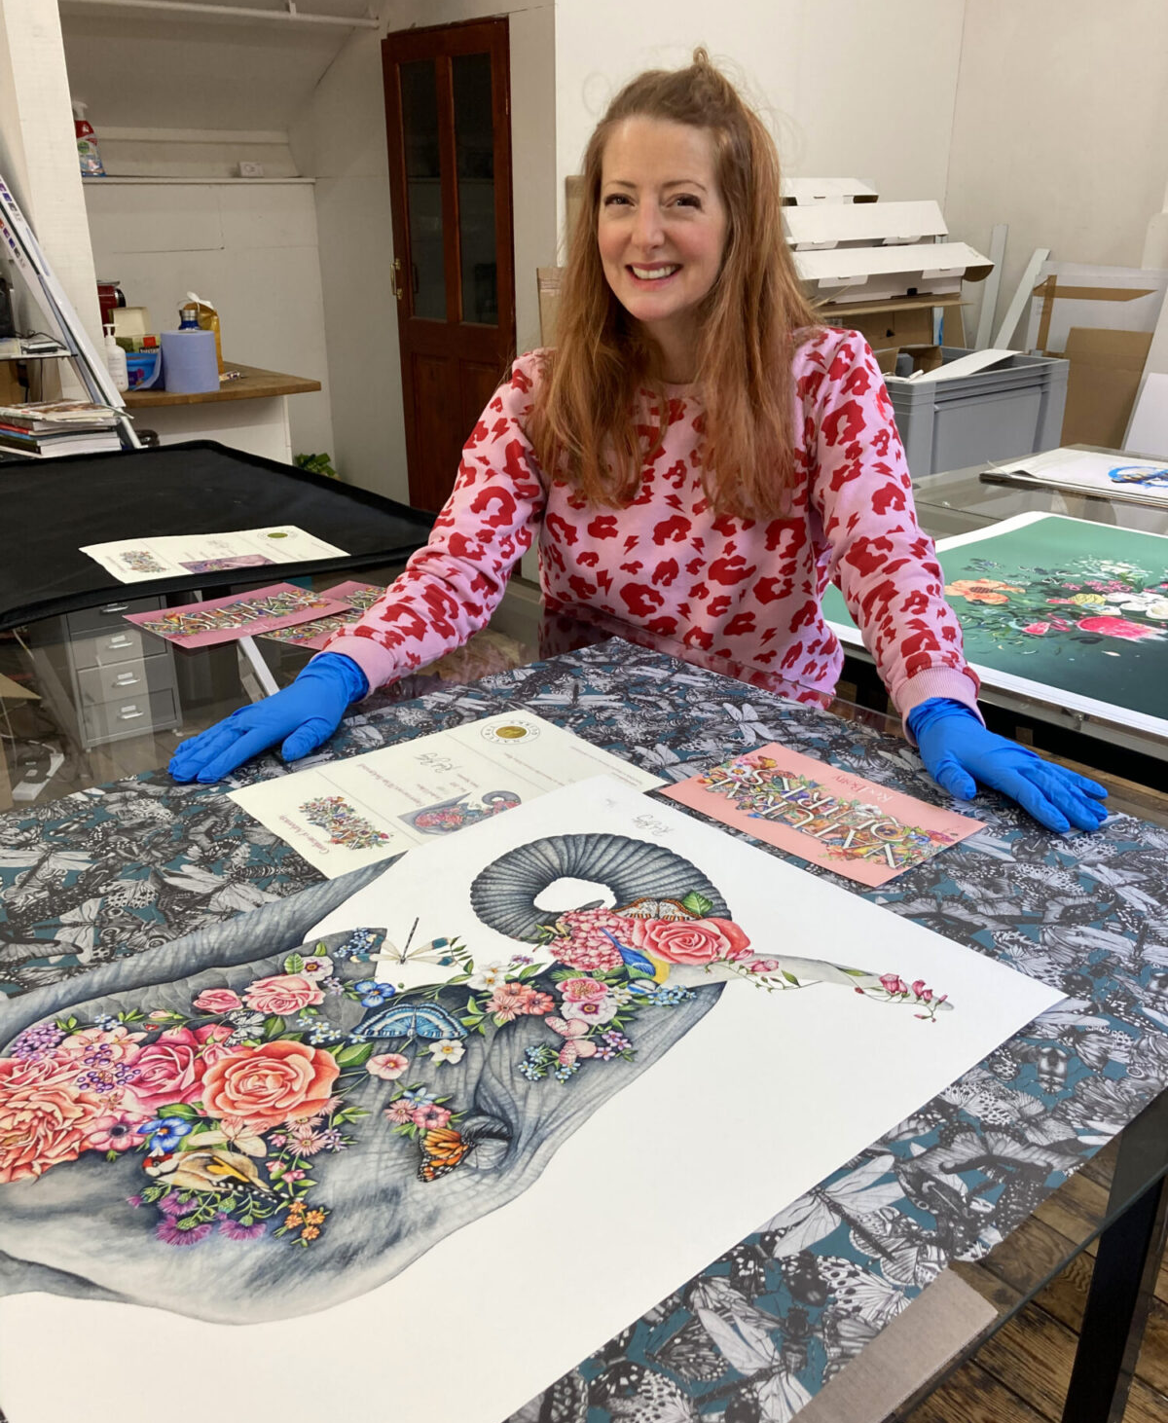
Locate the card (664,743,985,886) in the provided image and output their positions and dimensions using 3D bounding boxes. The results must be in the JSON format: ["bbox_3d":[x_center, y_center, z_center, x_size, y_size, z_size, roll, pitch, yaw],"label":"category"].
[{"bbox_3d":[0.187,0.076,1.002,0.148,0.002,0.211,-19,28,-38],"label":"card"}]

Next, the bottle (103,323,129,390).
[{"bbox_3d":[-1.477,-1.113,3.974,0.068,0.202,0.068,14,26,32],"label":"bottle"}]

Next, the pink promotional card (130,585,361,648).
[{"bbox_3d":[-0.405,-0.117,1.485,0.210,0.002,0.149,-20,29,-40],"label":"pink promotional card"}]

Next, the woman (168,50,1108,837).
[{"bbox_3d":[0.120,0.116,1.415,0.750,1.540,0.620,6,23,14],"label":"woman"}]

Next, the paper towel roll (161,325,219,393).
[{"bbox_3d":[-1.252,-1.114,4.011,0.165,0.174,0.165,0,22,0],"label":"paper towel roll"}]

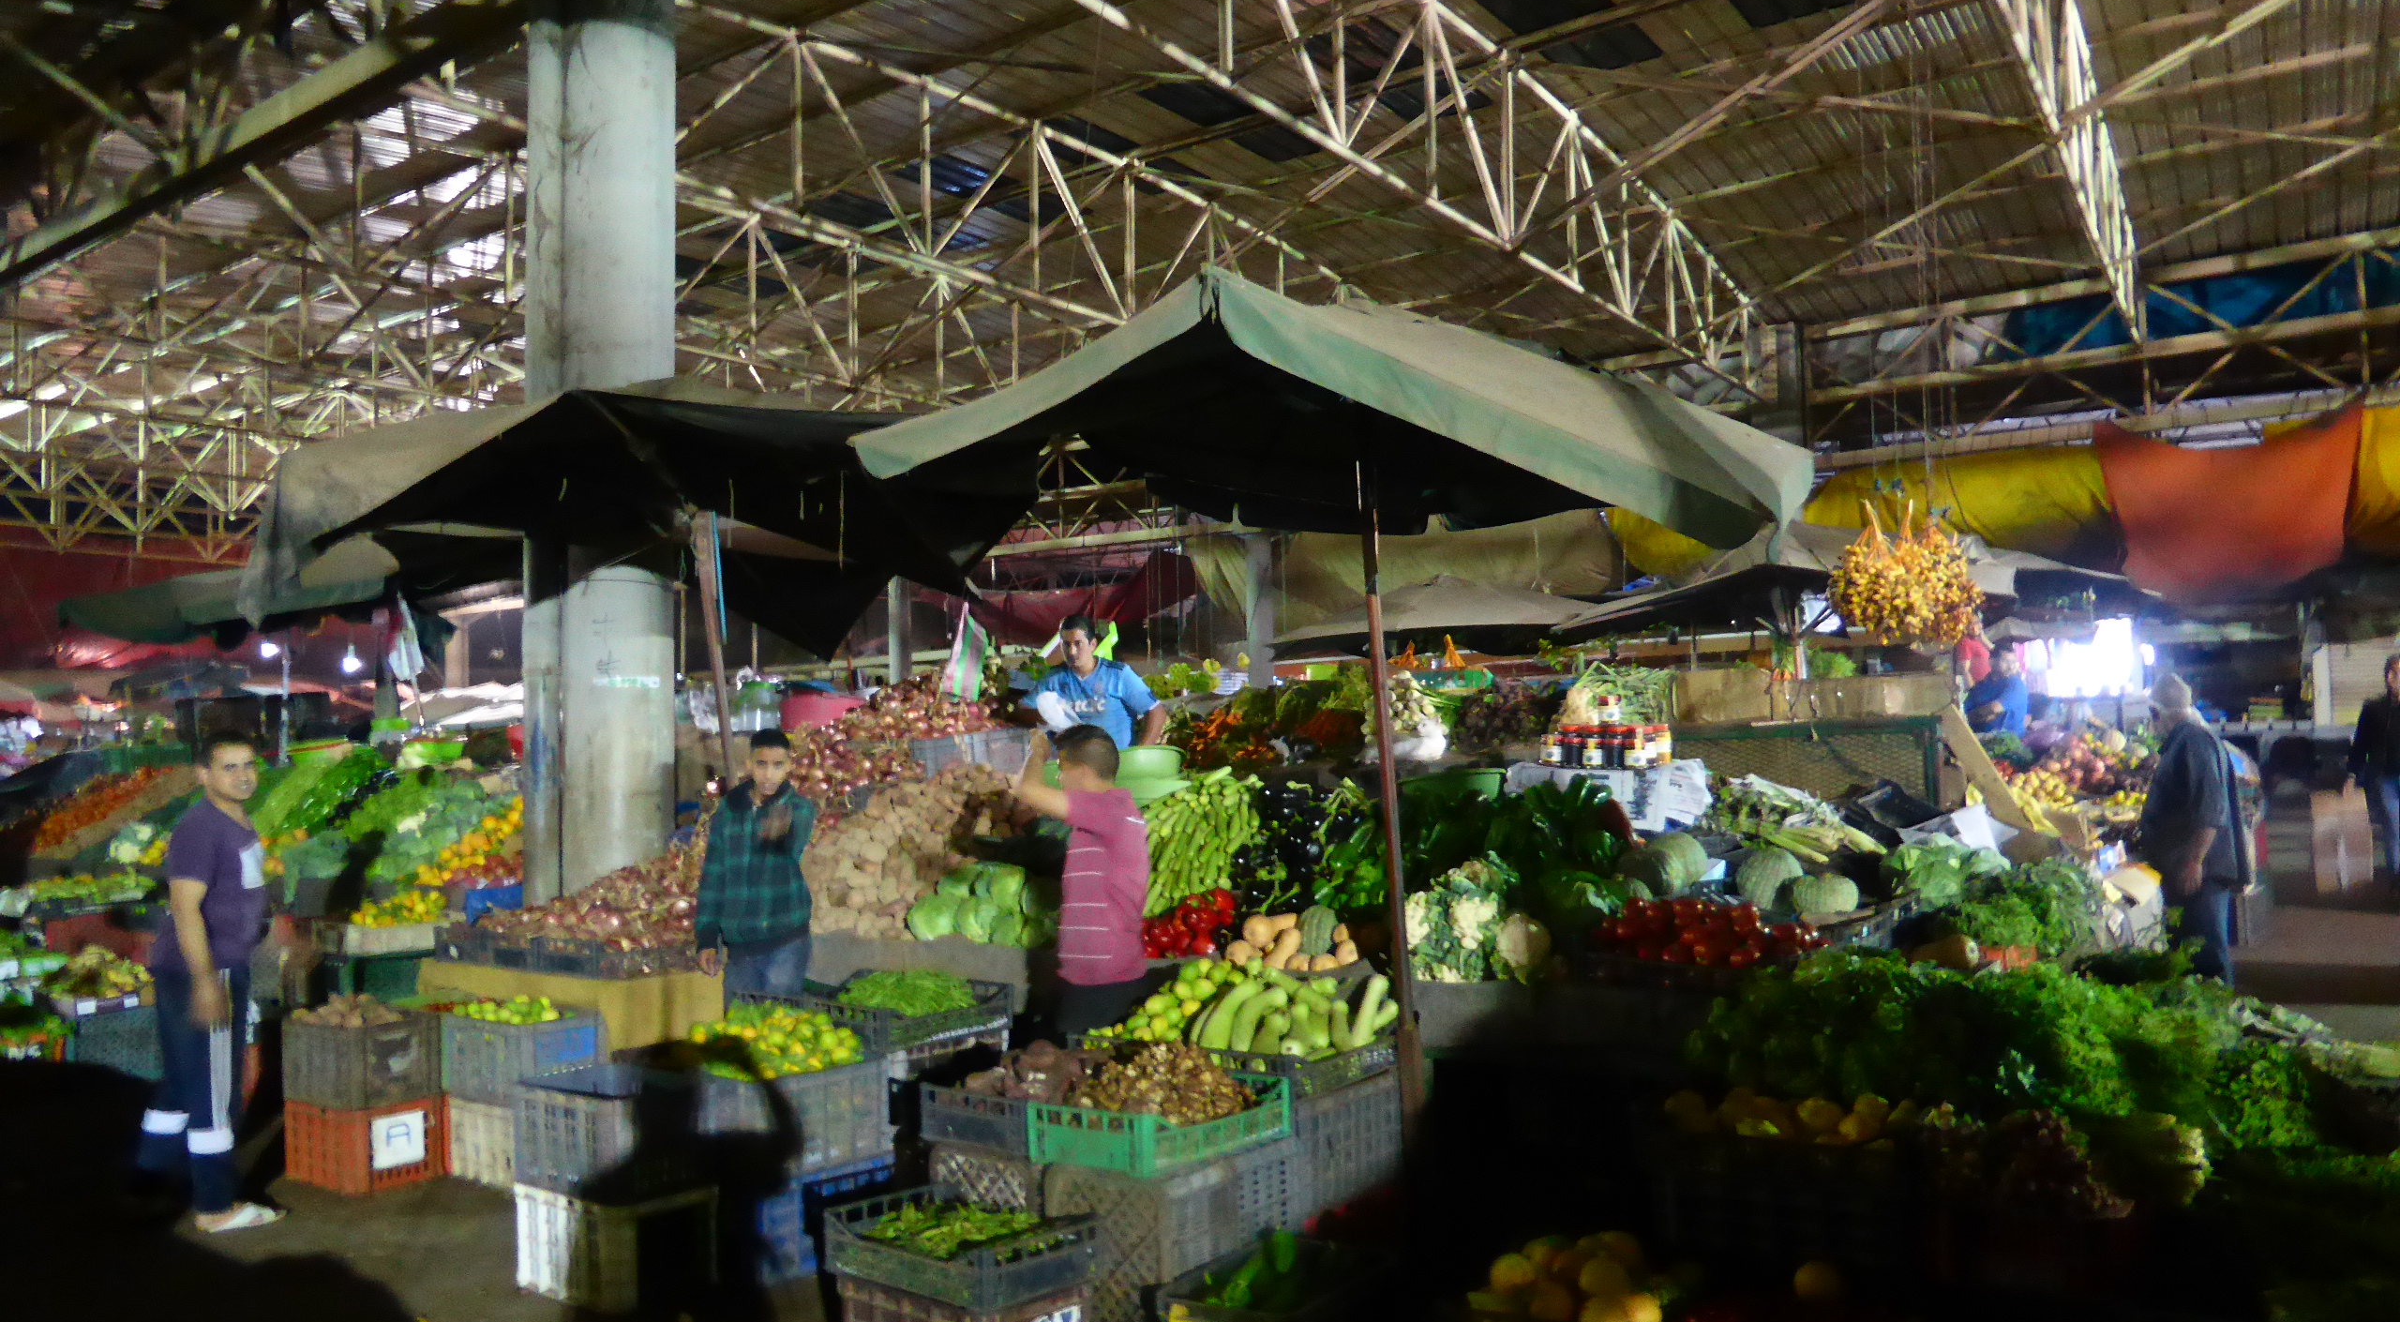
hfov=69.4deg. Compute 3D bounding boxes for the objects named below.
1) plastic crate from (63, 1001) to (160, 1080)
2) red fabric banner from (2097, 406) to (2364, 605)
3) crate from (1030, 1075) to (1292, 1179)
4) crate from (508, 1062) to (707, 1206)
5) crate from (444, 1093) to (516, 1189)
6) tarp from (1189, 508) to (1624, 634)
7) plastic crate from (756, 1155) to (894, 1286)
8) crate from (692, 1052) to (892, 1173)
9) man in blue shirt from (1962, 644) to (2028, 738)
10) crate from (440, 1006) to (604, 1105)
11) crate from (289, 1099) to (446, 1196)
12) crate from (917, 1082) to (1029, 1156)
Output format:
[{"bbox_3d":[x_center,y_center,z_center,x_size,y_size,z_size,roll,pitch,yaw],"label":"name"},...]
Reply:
[{"bbox_3d":[-4.512,1.591,7.170,0.430,0.310,0.430,-3,-3,33],"label":"plastic crate"},{"bbox_3d":[9.604,-1.447,16.216,2.150,1.800,0.200,-3,-3,36],"label":"red fabric banner"},{"bbox_3d":[-0.097,1.194,4.527,0.384,0.149,0.593,-3,-3,37],"label":"crate"},{"bbox_3d":[-1.806,1.457,5.358,0.539,0.314,0.347,-3,-3,37],"label":"crate"},{"bbox_3d":[-2.675,1.841,6.743,0.520,0.310,0.335,-3,-3,34],"label":"crate"},{"bbox_3d":[1.982,-0.967,18.050,5.000,1.100,0.500,-3,-3,38],"label":"tarp"},{"bbox_3d":[-1.297,1.753,5.535,0.340,0.307,0.531,-3,-3,40],"label":"plastic crate"},{"bbox_3d":[-1.302,1.446,5.549,0.340,0.307,0.531,-3,-3,40],"label":"crate"},{"bbox_3d":[4.911,0.671,10.624,0.500,1.600,0.360,0,-3,-27],"label":"man in blue shirt"},{"bbox_3d":[-2.635,1.534,6.761,0.543,0.313,0.336,-3,-3,33],"label":"crate"},{"bbox_3d":[-3.253,1.859,6.759,0.534,0.308,0.334,-3,-3,31],"label":"crate"},{"bbox_3d":[-0.402,1.211,4.760,0.384,0.149,0.593,-3,-3,37],"label":"crate"}]

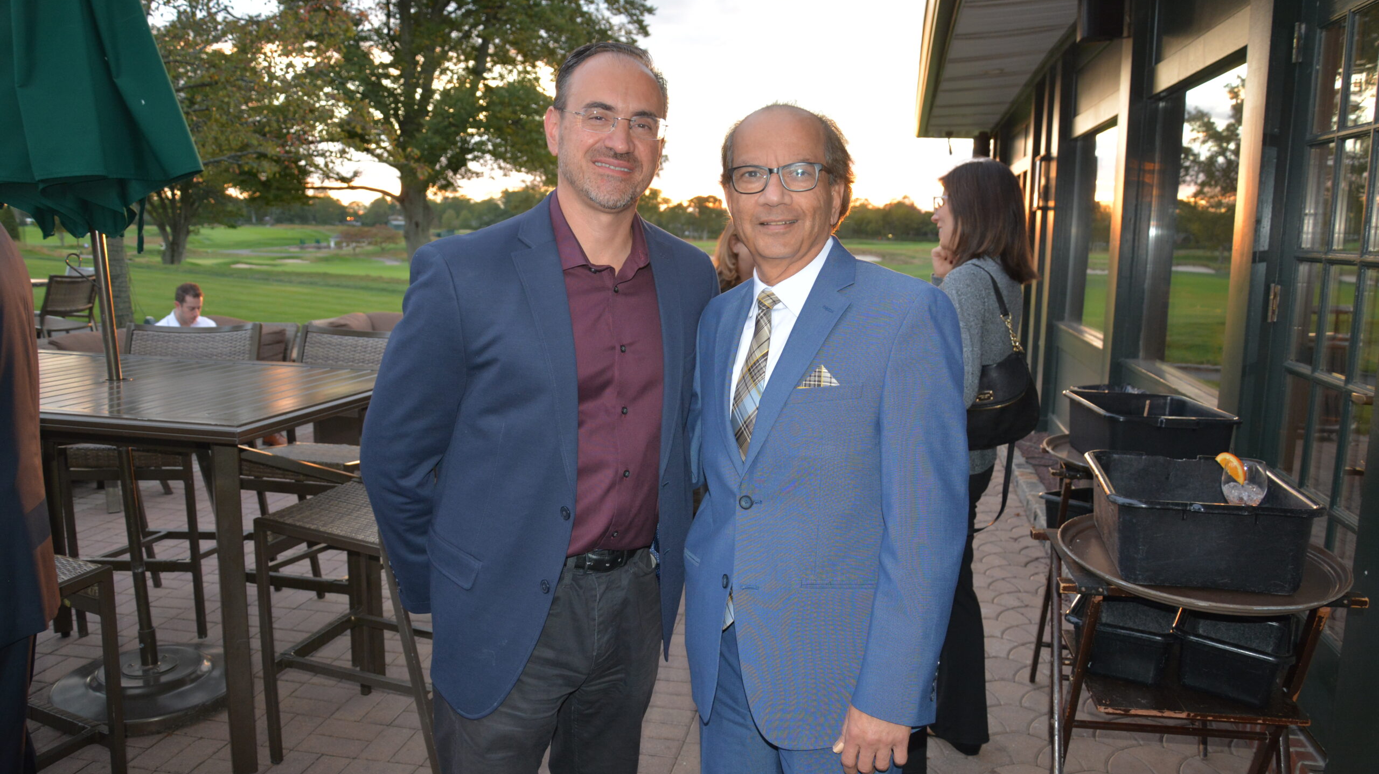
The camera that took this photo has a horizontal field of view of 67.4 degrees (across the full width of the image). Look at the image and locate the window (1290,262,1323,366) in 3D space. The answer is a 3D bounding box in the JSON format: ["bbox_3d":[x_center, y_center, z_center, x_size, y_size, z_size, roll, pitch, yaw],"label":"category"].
[{"bbox_3d":[1.814,-0.212,3.038,0.030,0.315,0.195,3,9,12],"label":"window"}]

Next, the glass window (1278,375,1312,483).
[{"bbox_3d":[1.810,0.119,3.095,0.030,0.315,0.195,3,9,12],"label":"glass window"}]

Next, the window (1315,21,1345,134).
[{"bbox_3d":[1.813,-0.878,2.929,0.030,0.315,0.195,3,9,12],"label":"window"}]

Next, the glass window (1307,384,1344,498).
[{"bbox_3d":[1.799,0.154,2.927,0.030,0.310,0.190,2,8,12],"label":"glass window"}]

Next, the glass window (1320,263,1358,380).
[{"bbox_3d":[1.798,-0.182,2.862,0.030,0.310,0.190,2,8,12],"label":"glass window"}]

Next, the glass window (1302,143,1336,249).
[{"bbox_3d":[1.816,-0.550,2.986,0.030,0.315,0.195,3,9,12],"label":"glass window"}]

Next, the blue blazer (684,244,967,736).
[{"bbox_3d":[0.204,0.149,1.587,0.490,0.740,0.290,6,10,37],"label":"blue blazer"}]

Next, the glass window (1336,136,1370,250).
[{"bbox_3d":[1.761,-0.511,2.744,0.030,0.315,0.195,3,9,12],"label":"glass window"}]

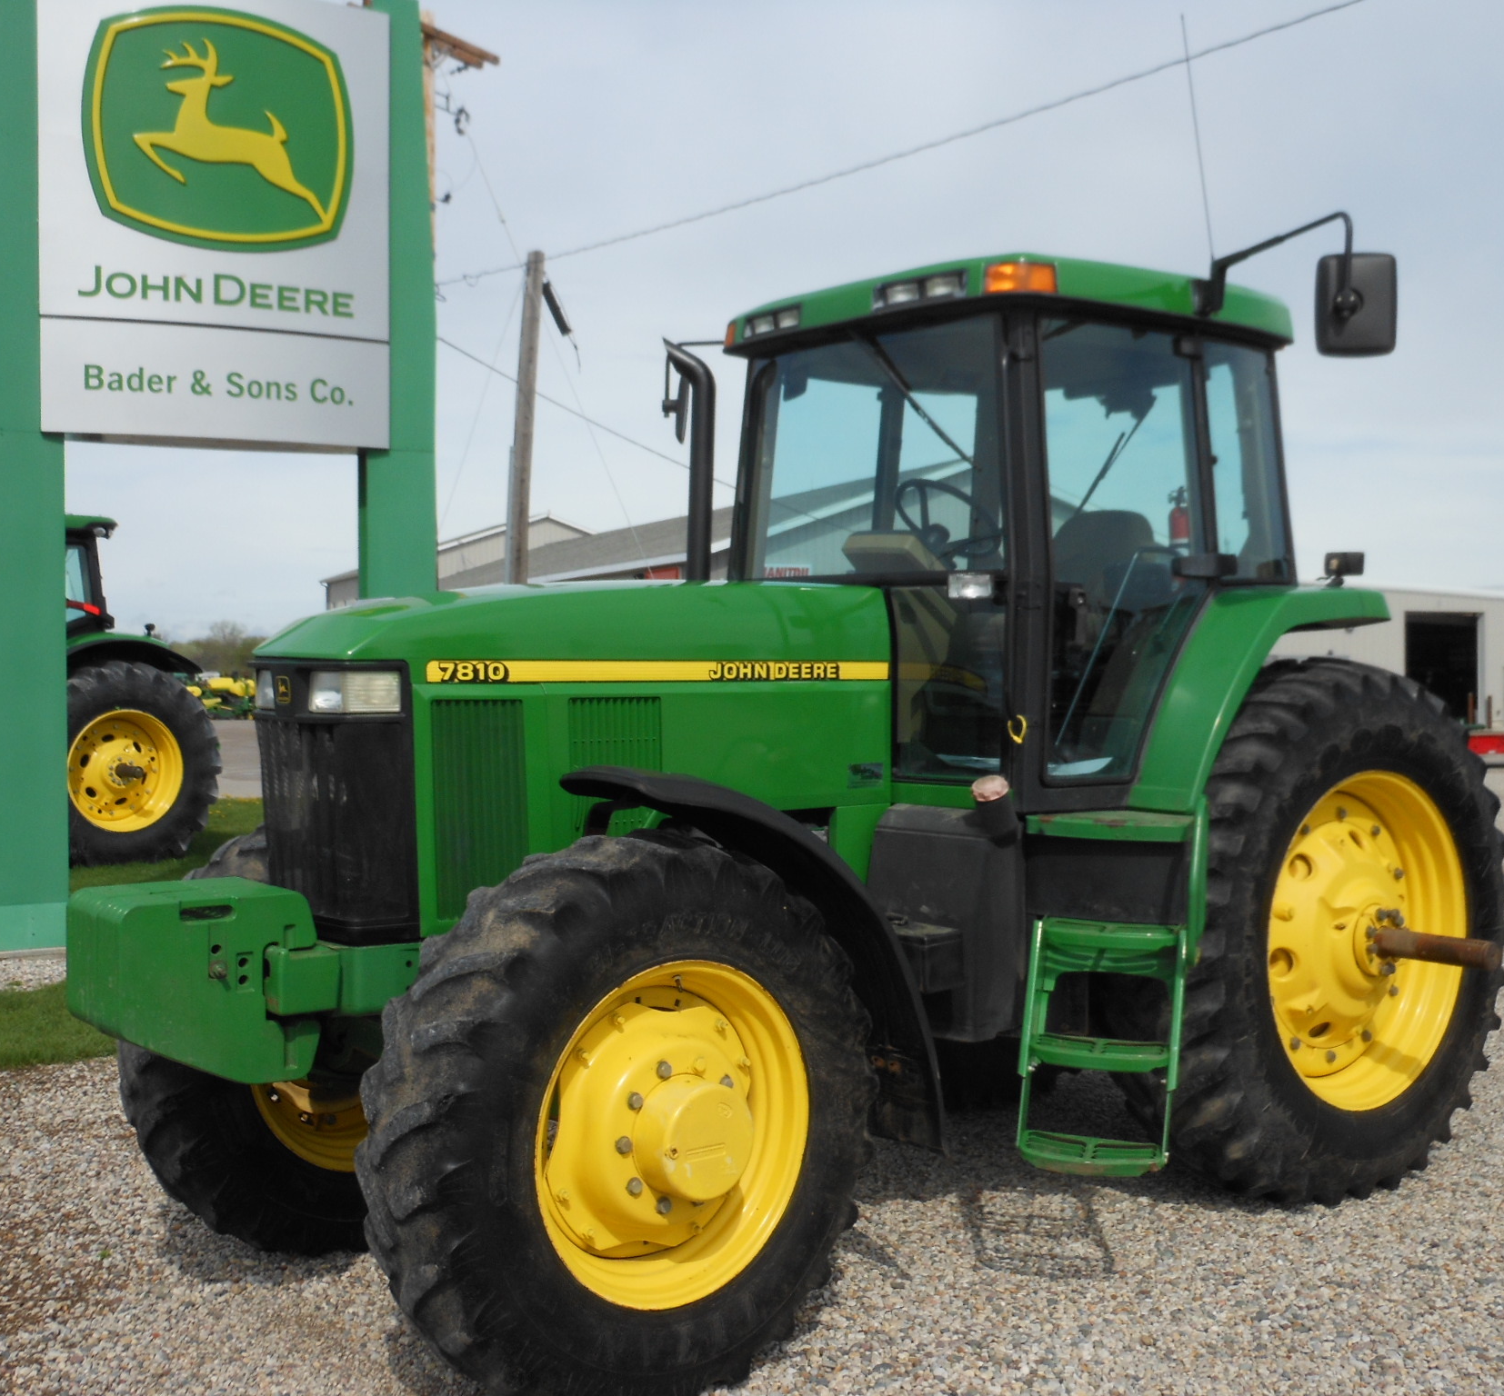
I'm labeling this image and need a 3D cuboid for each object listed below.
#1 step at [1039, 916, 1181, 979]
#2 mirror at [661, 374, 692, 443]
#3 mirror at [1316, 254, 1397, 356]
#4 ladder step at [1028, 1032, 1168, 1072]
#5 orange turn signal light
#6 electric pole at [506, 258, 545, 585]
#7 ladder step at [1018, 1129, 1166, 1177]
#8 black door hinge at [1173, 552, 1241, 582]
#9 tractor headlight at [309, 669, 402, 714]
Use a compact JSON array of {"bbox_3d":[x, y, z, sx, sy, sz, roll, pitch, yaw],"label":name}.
[{"bbox_3d":[1.022,0.711,5.120,0.385,0.110,0.210,0,1,21],"label":"step"},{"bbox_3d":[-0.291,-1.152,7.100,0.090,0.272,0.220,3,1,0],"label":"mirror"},{"bbox_3d":[1.675,-1.089,4.920,0.222,0.275,0.090,0,1,15],"label":"mirror"},{"bbox_3d":[0.989,1.006,5.040,0.385,0.050,0.200,0,1,21],"label":"ladder step"},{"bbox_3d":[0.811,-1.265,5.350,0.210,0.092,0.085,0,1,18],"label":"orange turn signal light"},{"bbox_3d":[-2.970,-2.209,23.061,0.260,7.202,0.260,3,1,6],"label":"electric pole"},{"bbox_3d":[0.951,1.270,4.960,0.400,0.050,0.210,0,1,21],"label":"ladder step"},{"bbox_3d":[1.462,-0.423,5.718,0.262,0.073,0.060,-1,1,-37],"label":"black door hinge"},{"bbox_3d":[-0.998,-0.017,4.470,0.140,0.110,0.250,-1,1,-37],"label":"tractor headlight"}]

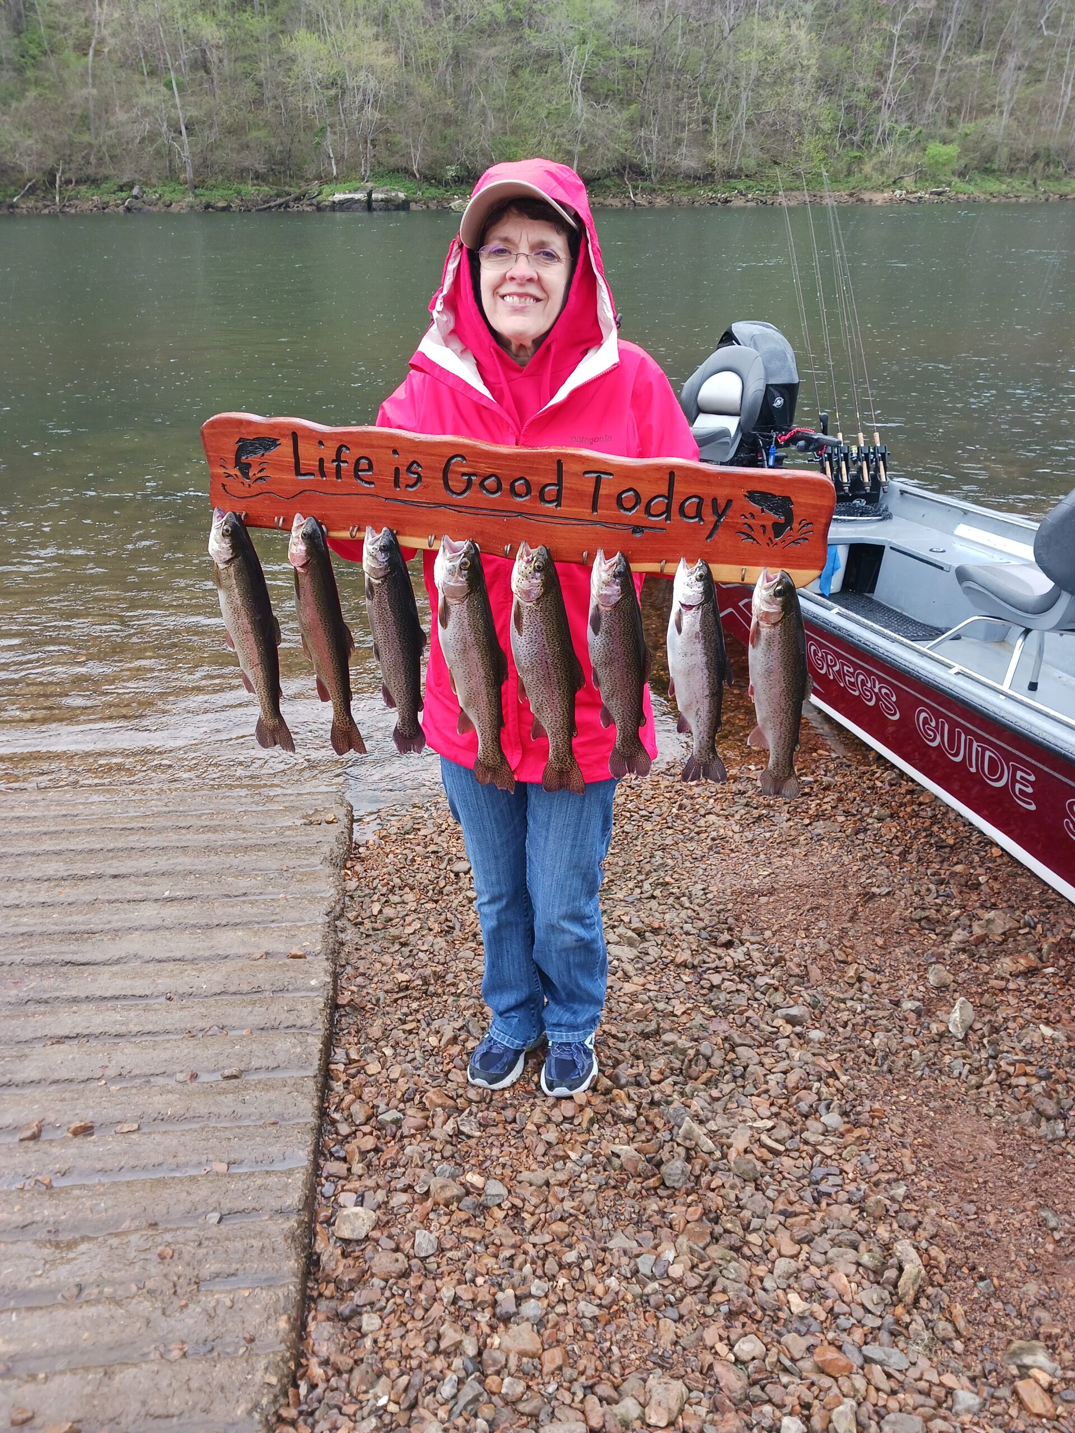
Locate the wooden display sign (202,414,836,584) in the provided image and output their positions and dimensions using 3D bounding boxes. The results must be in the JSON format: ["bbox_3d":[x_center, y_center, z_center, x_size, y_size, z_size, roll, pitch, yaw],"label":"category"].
[{"bbox_3d":[-0.032,-0.278,1.432,0.800,0.138,0.030,7,22,4],"label":"wooden display sign"}]

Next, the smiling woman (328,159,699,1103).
[{"bbox_3d":[-0.018,-0.007,1.840,0.540,1.630,0.460,3,26,7],"label":"smiling woman"}]

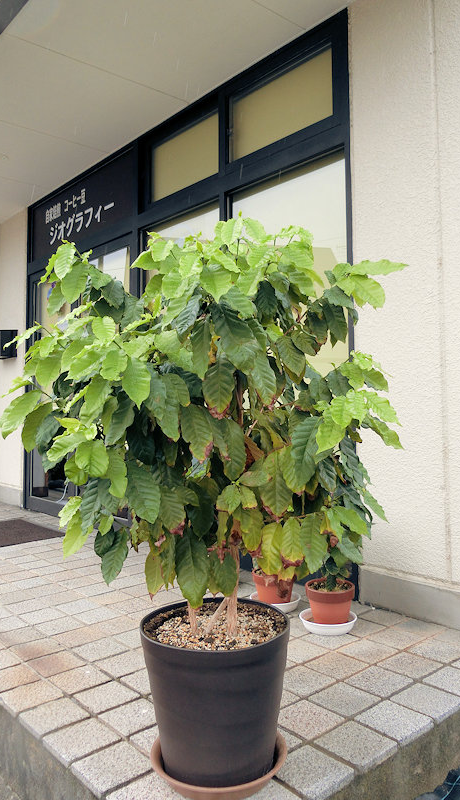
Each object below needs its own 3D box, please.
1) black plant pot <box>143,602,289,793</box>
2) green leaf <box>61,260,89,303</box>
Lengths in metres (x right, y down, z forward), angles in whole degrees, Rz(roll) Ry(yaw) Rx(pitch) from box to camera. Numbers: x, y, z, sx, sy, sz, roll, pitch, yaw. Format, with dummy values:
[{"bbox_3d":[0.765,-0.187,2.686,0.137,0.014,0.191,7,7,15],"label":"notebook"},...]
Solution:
[{"bbox_3d":[-0.029,0.668,1.322,0.345,0.318,0.345,0,-2,0],"label":"black plant pot"},{"bbox_3d":[-0.311,-0.238,1.170,0.051,0.094,0.022,14,-13,-8],"label":"green leaf"}]

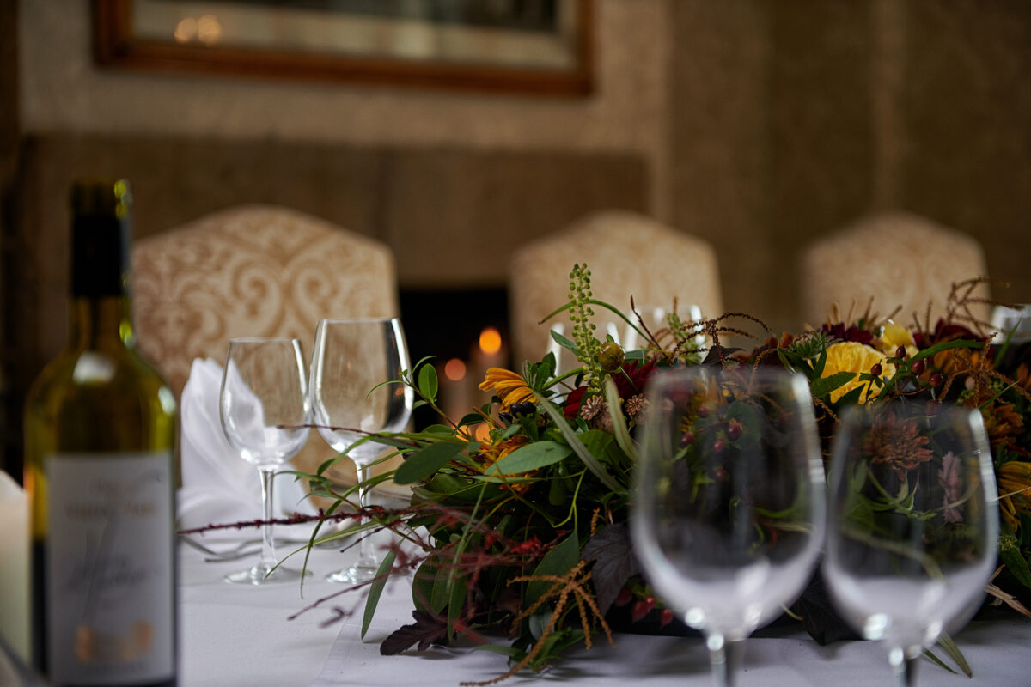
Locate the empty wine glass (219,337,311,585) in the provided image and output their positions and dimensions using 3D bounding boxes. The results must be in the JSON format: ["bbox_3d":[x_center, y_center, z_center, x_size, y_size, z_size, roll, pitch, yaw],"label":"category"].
[{"bbox_3d":[-0.208,0.095,1.672,0.075,0.199,0.075,0,2,0],"label":"empty wine glass"}]

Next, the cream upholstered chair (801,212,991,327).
[{"bbox_3d":[0.918,0.300,3.819,0.470,1.090,0.610,-2,3,-39],"label":"cream upholstered chair"}]

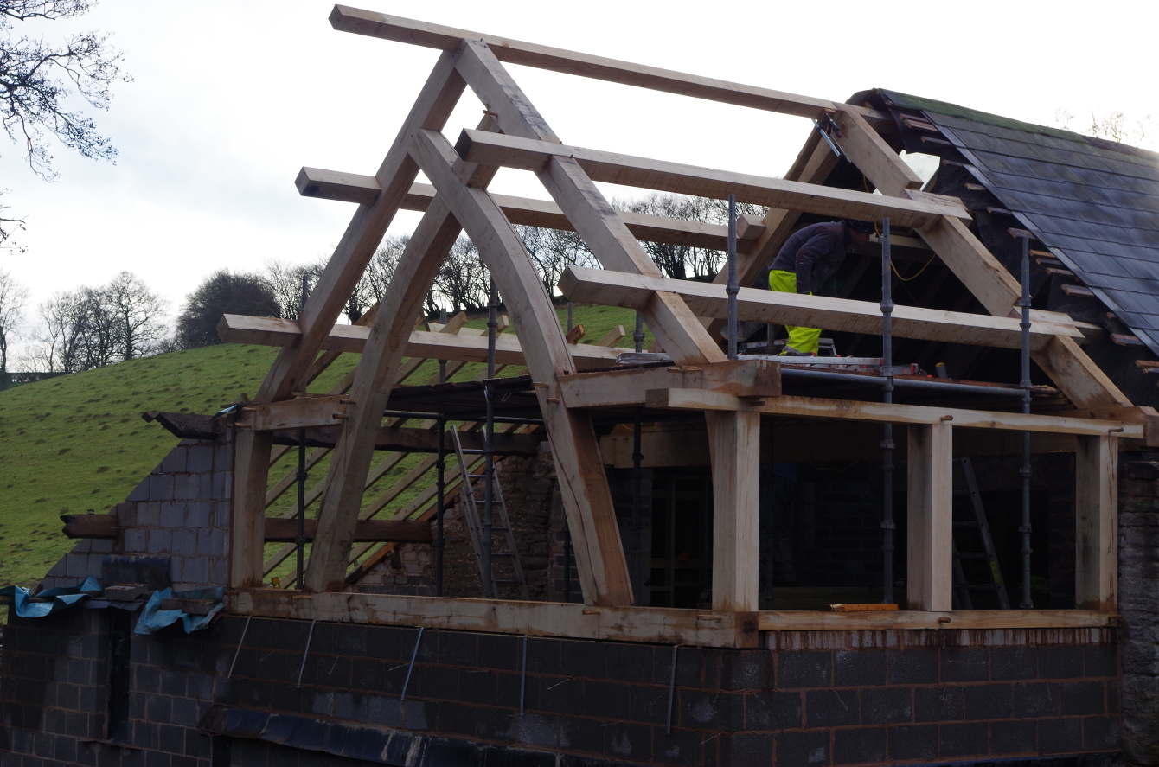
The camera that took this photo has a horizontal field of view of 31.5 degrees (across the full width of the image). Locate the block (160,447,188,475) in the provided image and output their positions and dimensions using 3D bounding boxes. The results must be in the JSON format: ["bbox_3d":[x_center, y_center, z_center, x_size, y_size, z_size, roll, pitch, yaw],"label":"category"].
[{"bbox_3d":[-3.351,0.642,17.235,0.100,0.215,0.440,5,-6,-38],"label":"block"}]

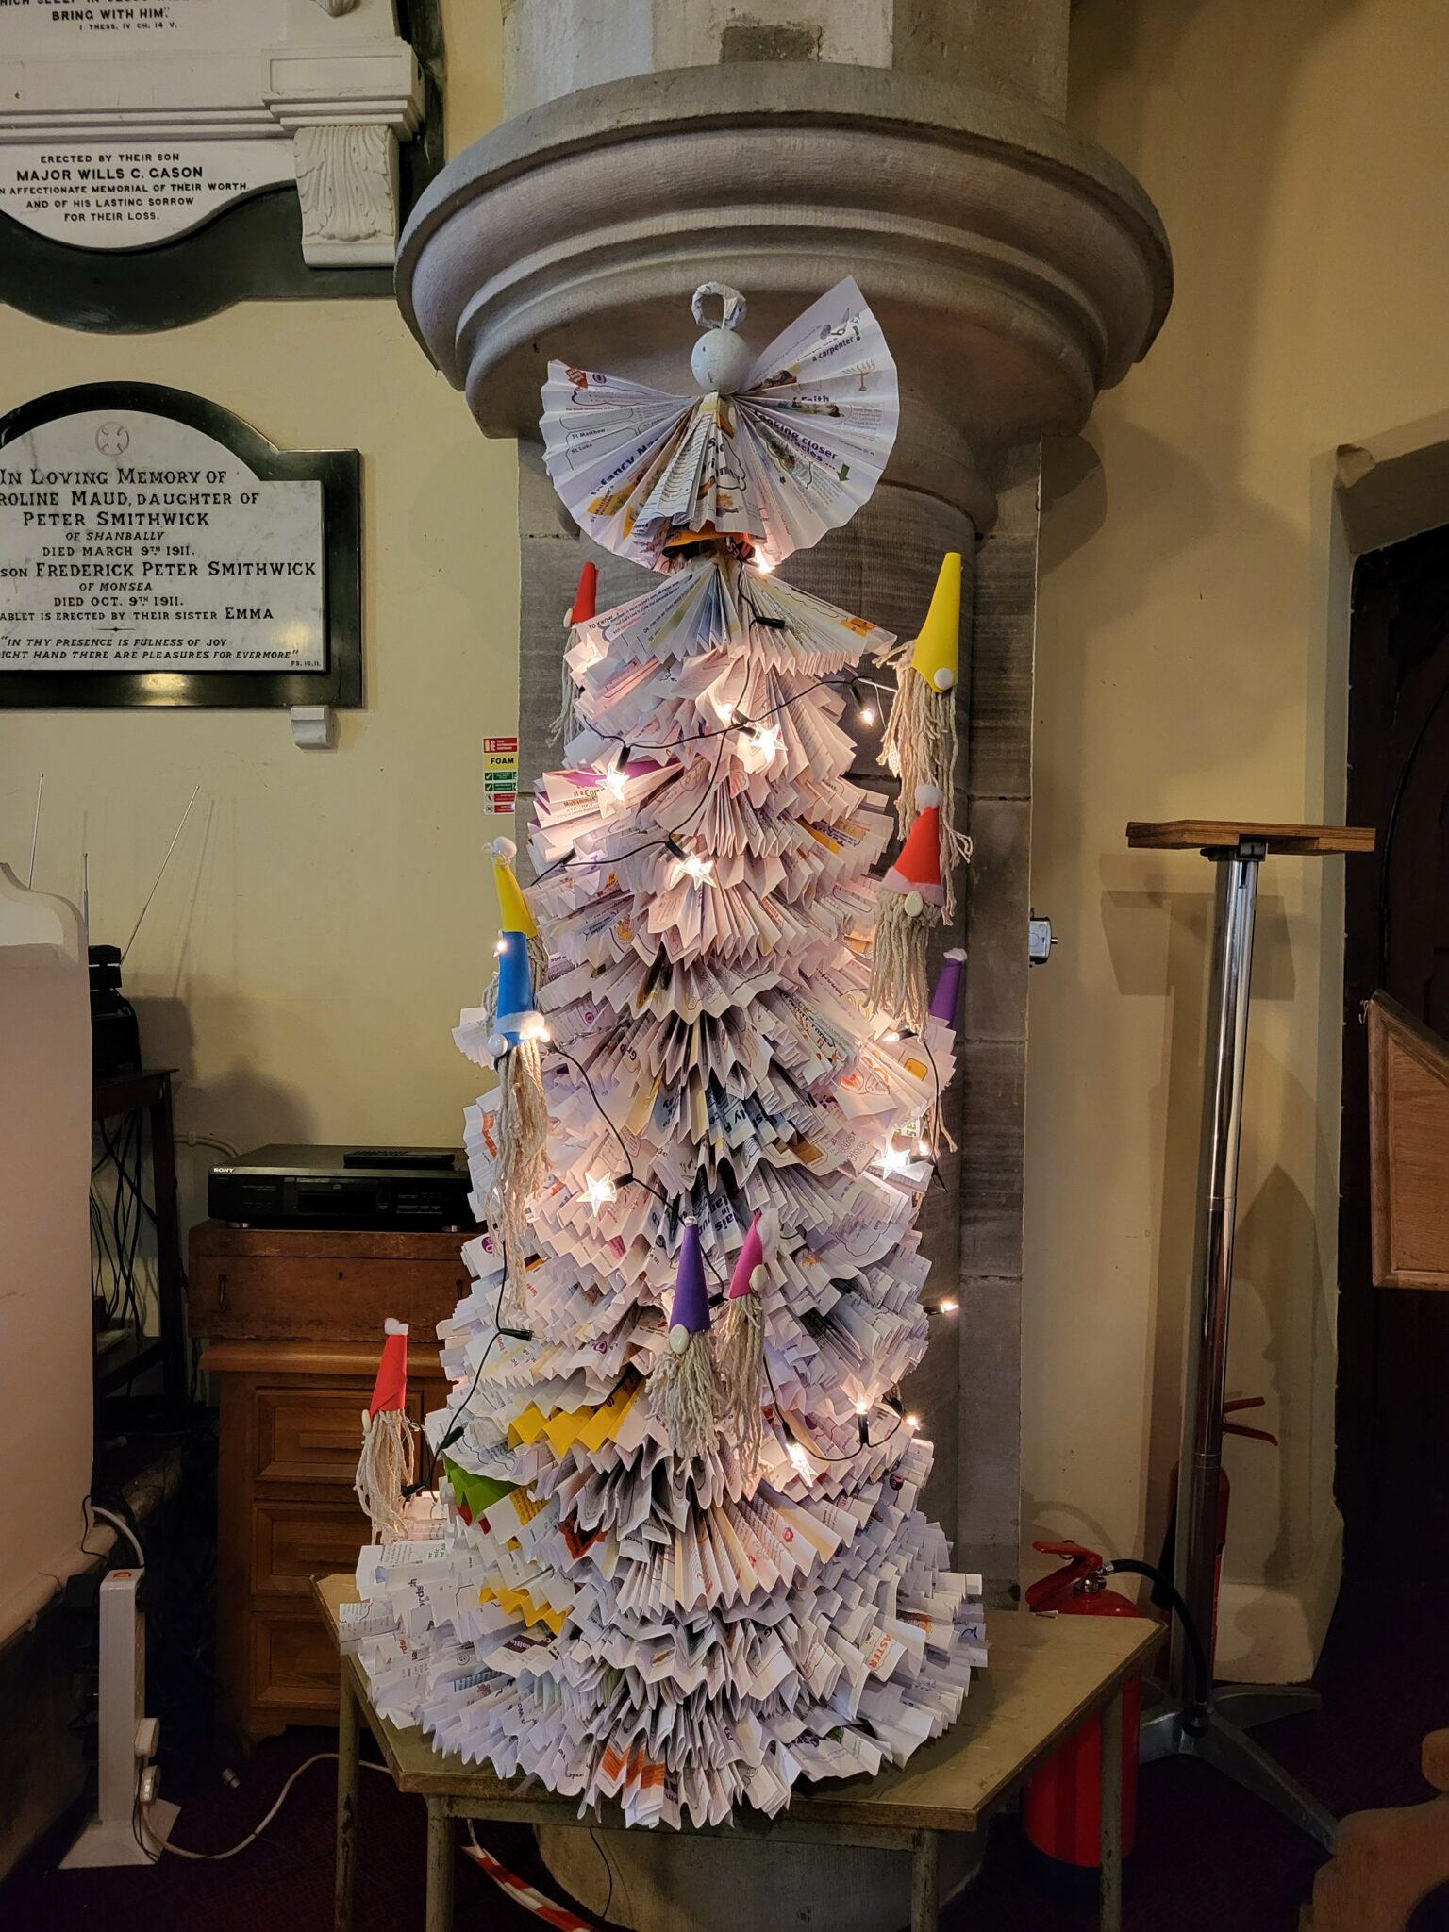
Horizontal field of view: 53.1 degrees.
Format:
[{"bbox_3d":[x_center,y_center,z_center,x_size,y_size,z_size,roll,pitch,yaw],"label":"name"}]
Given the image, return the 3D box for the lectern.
[{"bbox_3d":[0.760,0.507,2.298,0.520,1.475,0.500,1,1,-3],"label":"lectern"}]

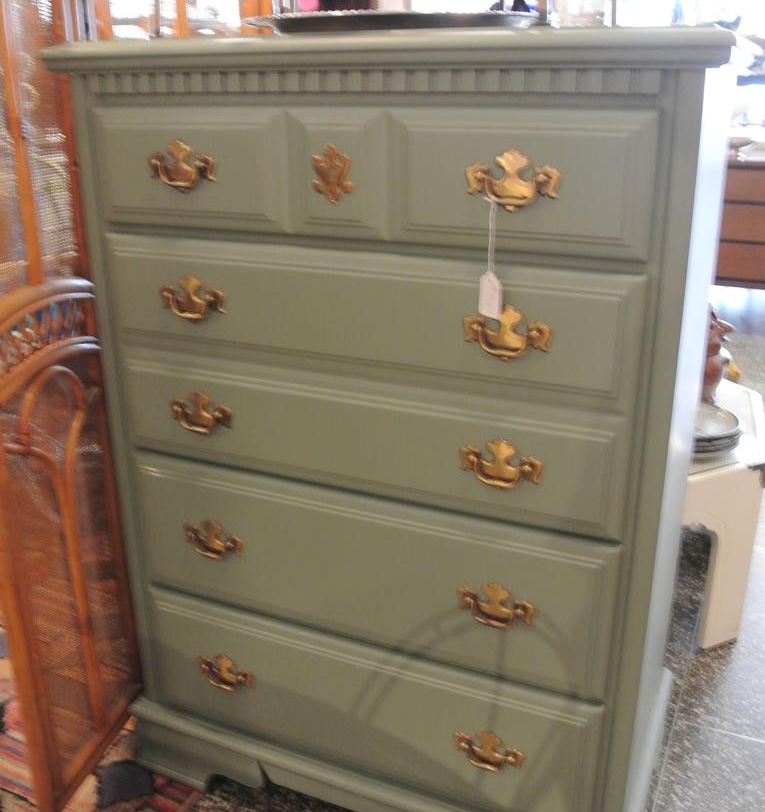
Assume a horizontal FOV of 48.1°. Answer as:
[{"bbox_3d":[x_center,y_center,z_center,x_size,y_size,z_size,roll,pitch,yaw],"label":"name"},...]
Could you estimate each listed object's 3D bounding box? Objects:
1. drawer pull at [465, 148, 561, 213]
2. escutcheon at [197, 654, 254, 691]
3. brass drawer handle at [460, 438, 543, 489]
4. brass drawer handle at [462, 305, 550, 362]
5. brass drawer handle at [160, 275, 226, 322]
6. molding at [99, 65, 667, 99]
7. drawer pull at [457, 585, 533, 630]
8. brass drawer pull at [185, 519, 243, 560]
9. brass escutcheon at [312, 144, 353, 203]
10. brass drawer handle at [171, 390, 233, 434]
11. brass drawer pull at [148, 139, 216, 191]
[{"bbox_3d":[0.146,-0.258,0.984,0.112,0.071,0.022,9,23,23],"label":"drawer pull"},{"bbox_3d":[-0.278,0.467,1.499,0.116,0.072,0.025,8,22,23],"label":"escutcheon"},{"bbox_3d":[0.156,0.079,1.143,0.116,0.072,0.025,8,22,23],"label":"brass drawer handle"},{"bbox_3d":[0.150,-0.088,1.048,0.112,0.071,0.022,9,23,23],"label":"brass drawer handle"},{"bbox_3d":[-0.285,-0.156,1.267,0.116,0.072,0.025,8,22,23],"label":"brass drawer handle"},{"bbox_3d":[-0.054,-0.398,1.057,0.771,0.029,0.016,9,23,23],"label":"molding"},{"bbox_3d":[0.158,0.287,1.220,0.116,0.072,0.025,8,22,23],"label":"drawer pull"},{"bbox_3d":[-0.281,0.222,1.408,0.116,0.072,0.025,8,22,23],"label":"brass drawer pull"},{"bbox_3d":[-0.064,-0.293,1.078,0.056,0.072,0.009,9,23,23],"label":"brass escutcheon"},{"bbox_3d":[-0.283,0.014,1.330,0.116,0.072,0.025,8,22,23],"label":"brass drawer handle"},{"bbox_3d":[-0.288,-0.331,1.193,0.115,0.072,0.025,9,23,22],"label":"brass drawer pull"}]

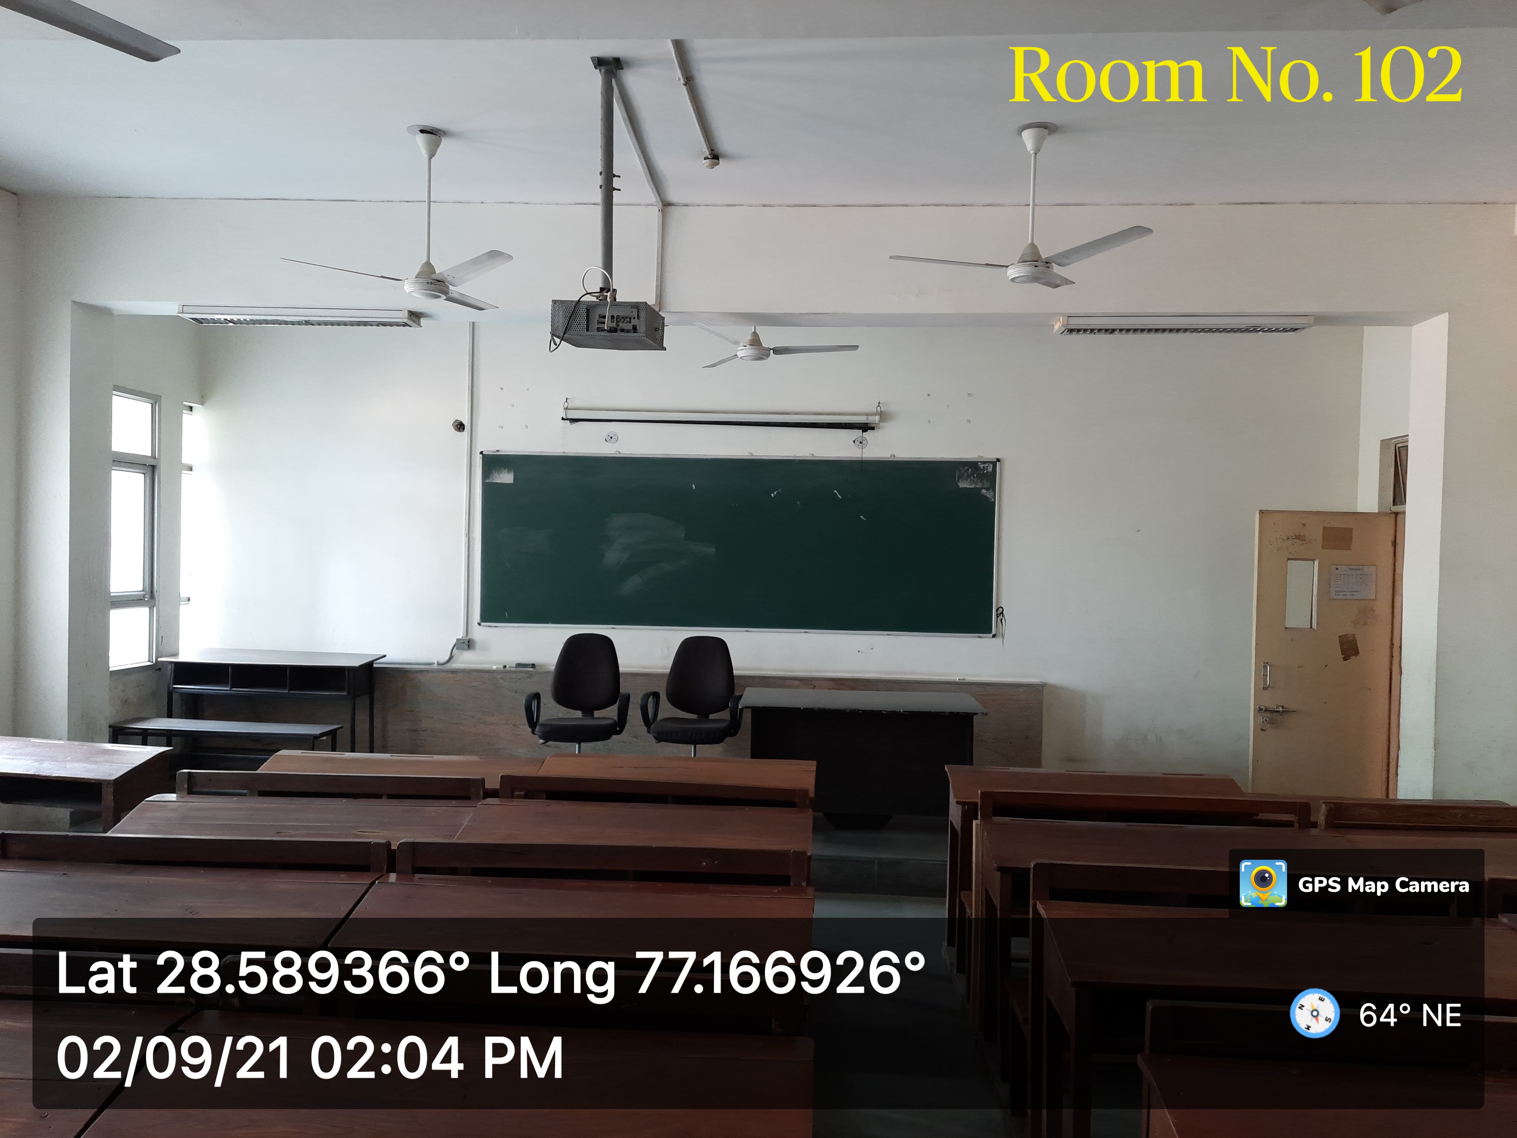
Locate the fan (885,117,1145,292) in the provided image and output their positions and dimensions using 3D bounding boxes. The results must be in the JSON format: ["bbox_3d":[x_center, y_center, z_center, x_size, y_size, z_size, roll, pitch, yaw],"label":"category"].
[{"bbox_3d":[1.076,-1.517,4.392,1.040,0.670,1.120,1,1,3],"label":"fan"}]

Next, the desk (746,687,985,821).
[{"bbox_3d":[0.573,1.102,6.020,1.319,0.700,0.850,1,0,3],"label":"desk"}]

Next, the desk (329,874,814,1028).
[{"bbox_3d":[-0.455,1.256,2.755,1.200,0.780,0.370,1,1,3],"label":"desk"}]

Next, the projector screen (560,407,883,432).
[{"bbox_3d":[-0.261,-1.034,7.265,2.210,0.125,0.100,1,1,3],"label":"projector screen"}]

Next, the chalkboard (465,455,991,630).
[{"bbox_3d":[-0.161,-0.180,7.377,3.650,1.220,0.035,1,0,3],"label":"chalkboard"}]

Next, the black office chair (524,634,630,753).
[{"bbox_3d":[-1.050,0.899,6.289,0.630,1.030,0.620,1,0,3],"label":"black office chair"}]

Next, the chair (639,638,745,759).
[{"bbox_3d":[-0.415,0.935,6.641,0.650,0.990,0.640,1,1,3],"label":"chair"}]

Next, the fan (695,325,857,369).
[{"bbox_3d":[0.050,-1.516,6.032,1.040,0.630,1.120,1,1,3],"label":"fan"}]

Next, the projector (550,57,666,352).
[{"bbox_3d":[-0.563,-1.379,3.991,0.360,1.070,0.340,1,0,7],"label":"projector"}]

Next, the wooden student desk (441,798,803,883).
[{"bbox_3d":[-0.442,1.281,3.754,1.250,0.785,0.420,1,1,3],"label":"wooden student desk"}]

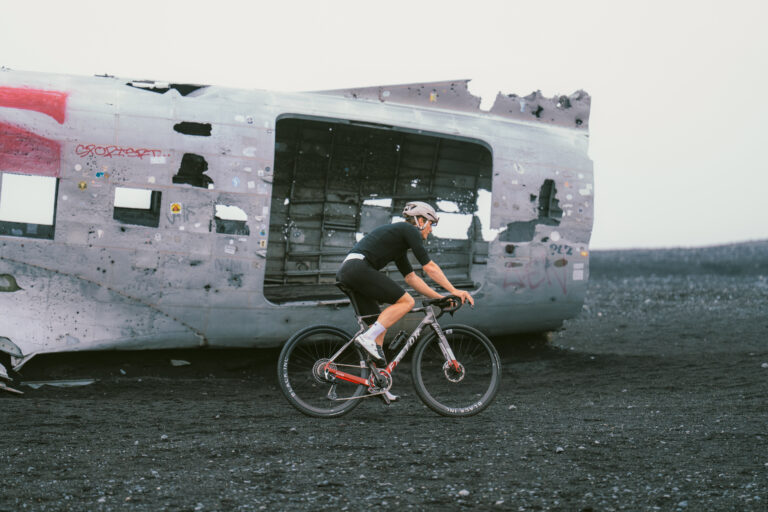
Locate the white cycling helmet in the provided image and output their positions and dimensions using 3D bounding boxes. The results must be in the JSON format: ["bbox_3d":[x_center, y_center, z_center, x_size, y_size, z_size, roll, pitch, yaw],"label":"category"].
[{"bbox_3d":[0.275,-0.324,26.168,0.275,0.165,0.205,10,-3,-16],"label":"white cycling helmet"}]

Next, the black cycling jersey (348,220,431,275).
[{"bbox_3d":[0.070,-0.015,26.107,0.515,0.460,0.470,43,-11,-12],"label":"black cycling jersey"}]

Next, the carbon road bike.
[{"bbox_3d":[0.046,0.709,26.100,1.740,1.020,0.450,0,0,-17],"label":"carbon road bike"}]

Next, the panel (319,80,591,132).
[{"bbox_3d":[0.654,-1.466,33.200,2.660,0.450,0.150,3,0,-7],"label":"panel"}]

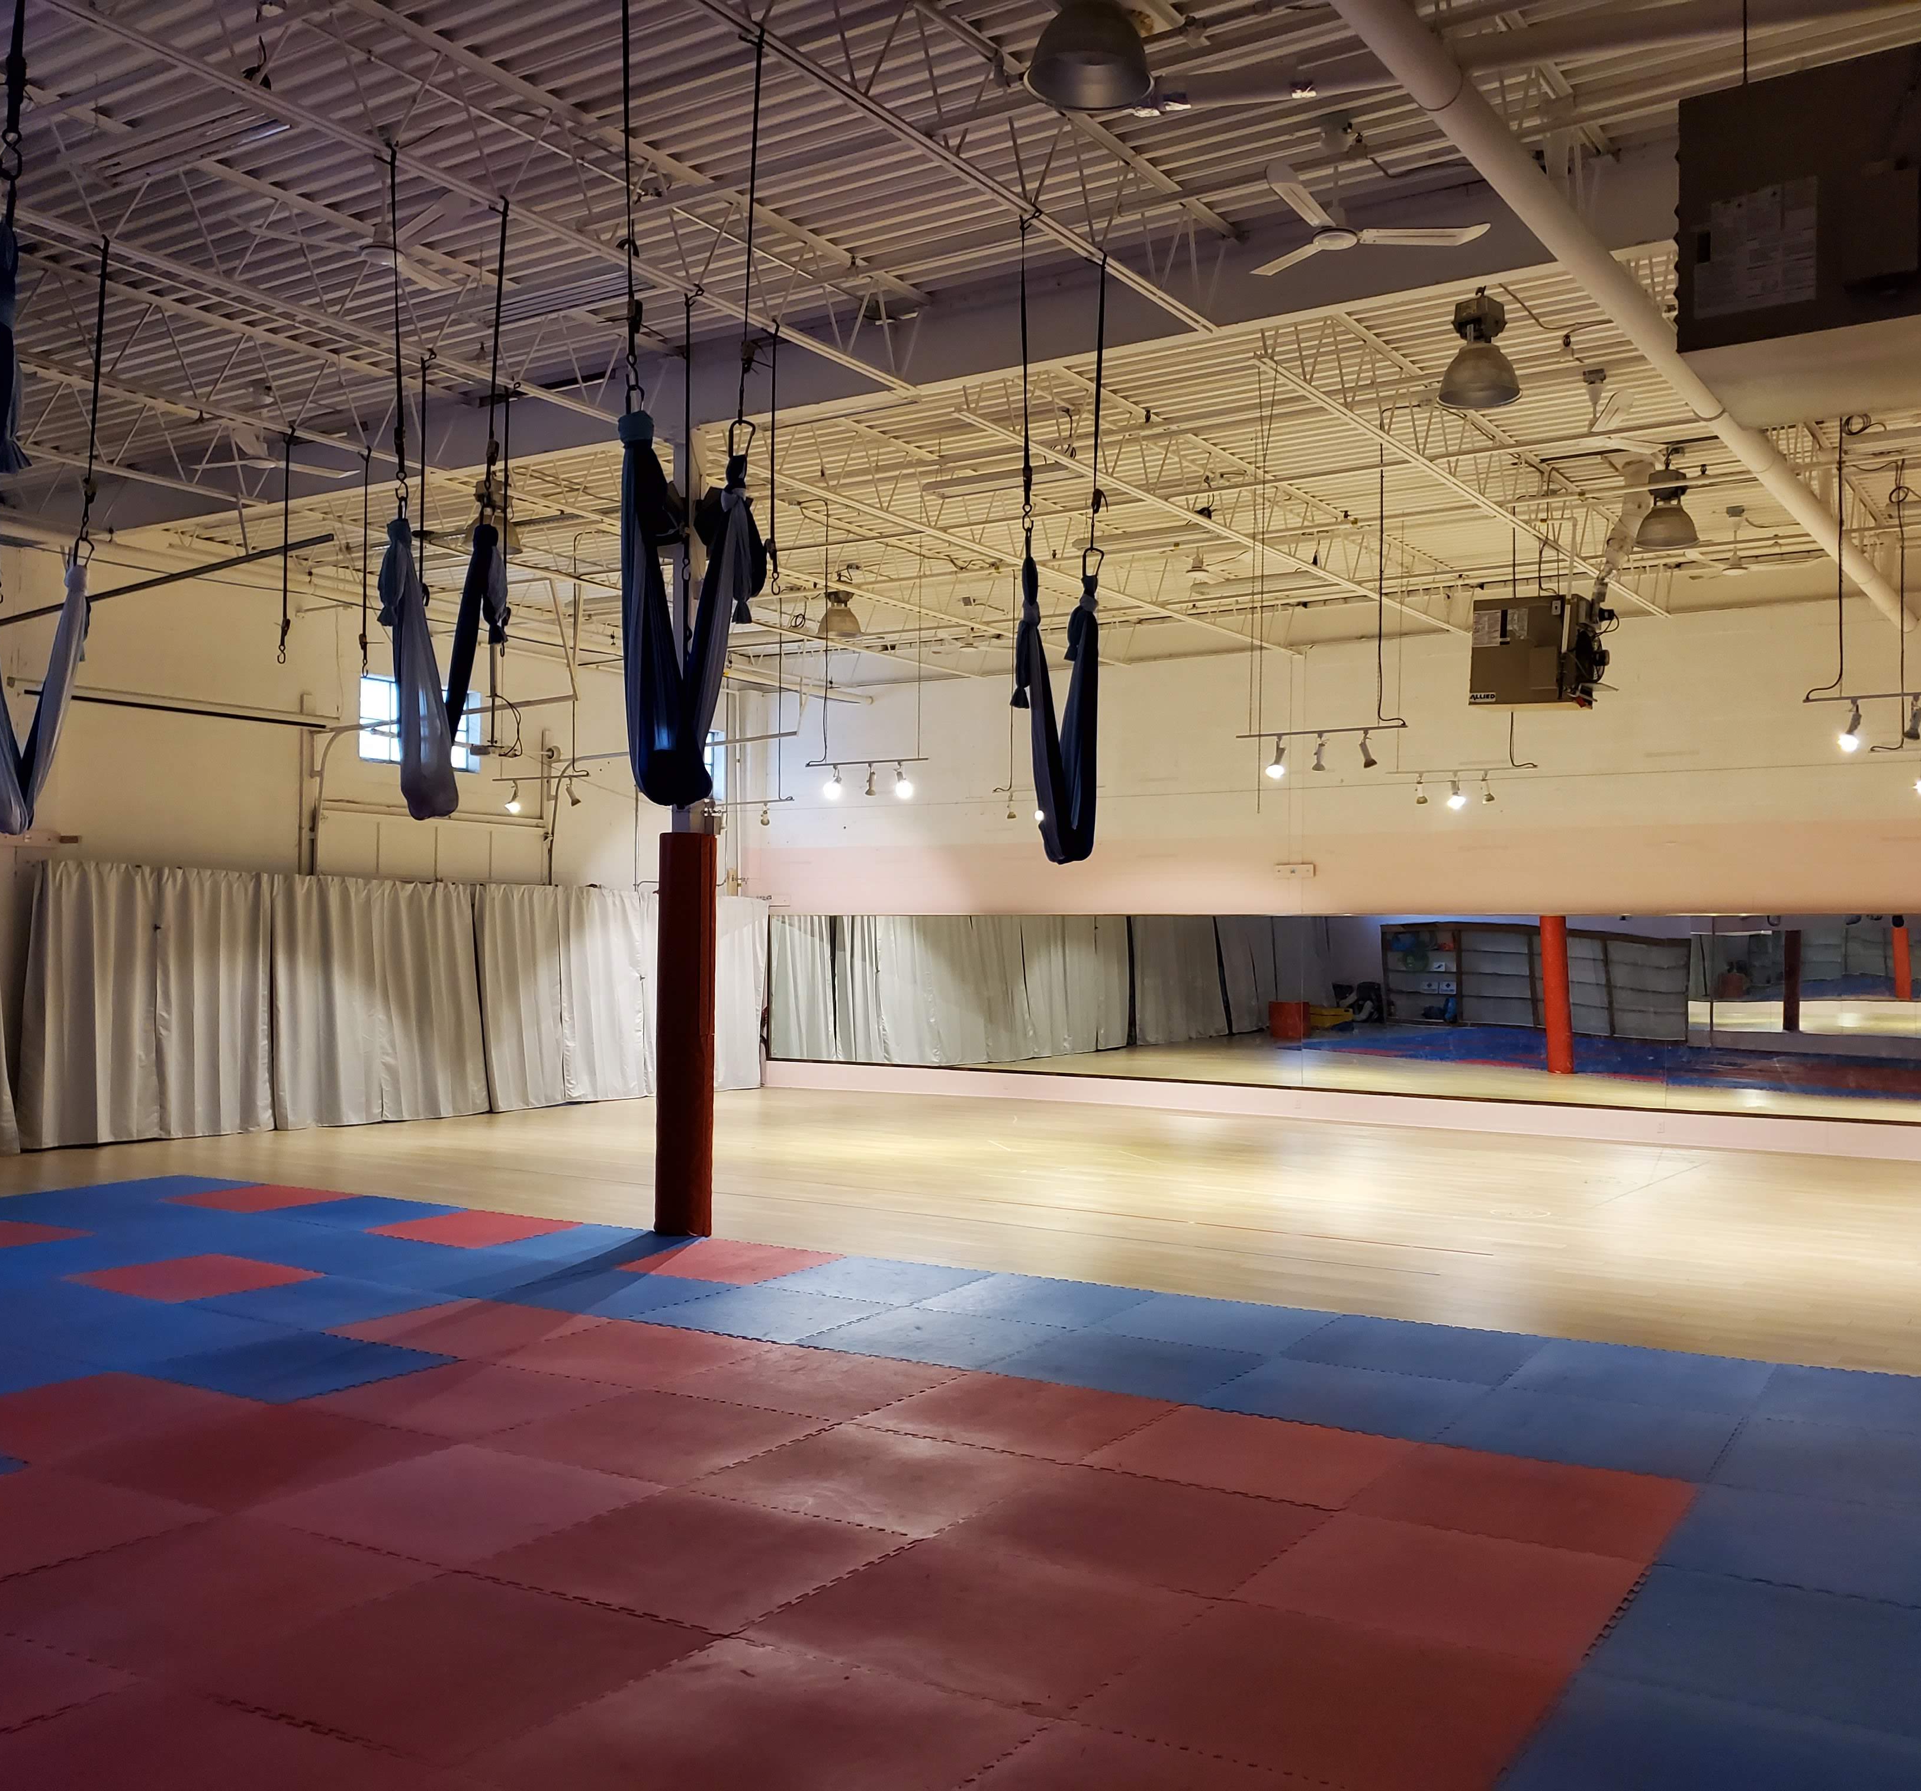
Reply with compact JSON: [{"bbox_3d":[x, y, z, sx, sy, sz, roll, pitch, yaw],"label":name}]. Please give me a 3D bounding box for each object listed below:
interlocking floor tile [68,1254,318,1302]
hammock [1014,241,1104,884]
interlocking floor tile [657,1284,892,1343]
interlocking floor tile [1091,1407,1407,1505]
[{"bbox_3d":[-4.120,2.081,9.704,1.000,0.025,1.000,0,-2,30],"label":"interlocking floor tile"},{"bbox_3d":[0.454,-1.586,8.242,0.200,2.891,0.620,0,-2,33],"label":"hammock"},{"bbox_3d":[-0.980,2.111,9.014,1.000,0.025,1.000,0,-2,31],"label":"interlocking floor tile"},{"bbox_3d":[1.095,2.067,6.619,1.000,0.030,1.000,0,-2,30],"label":"interlocking floor tile"}]

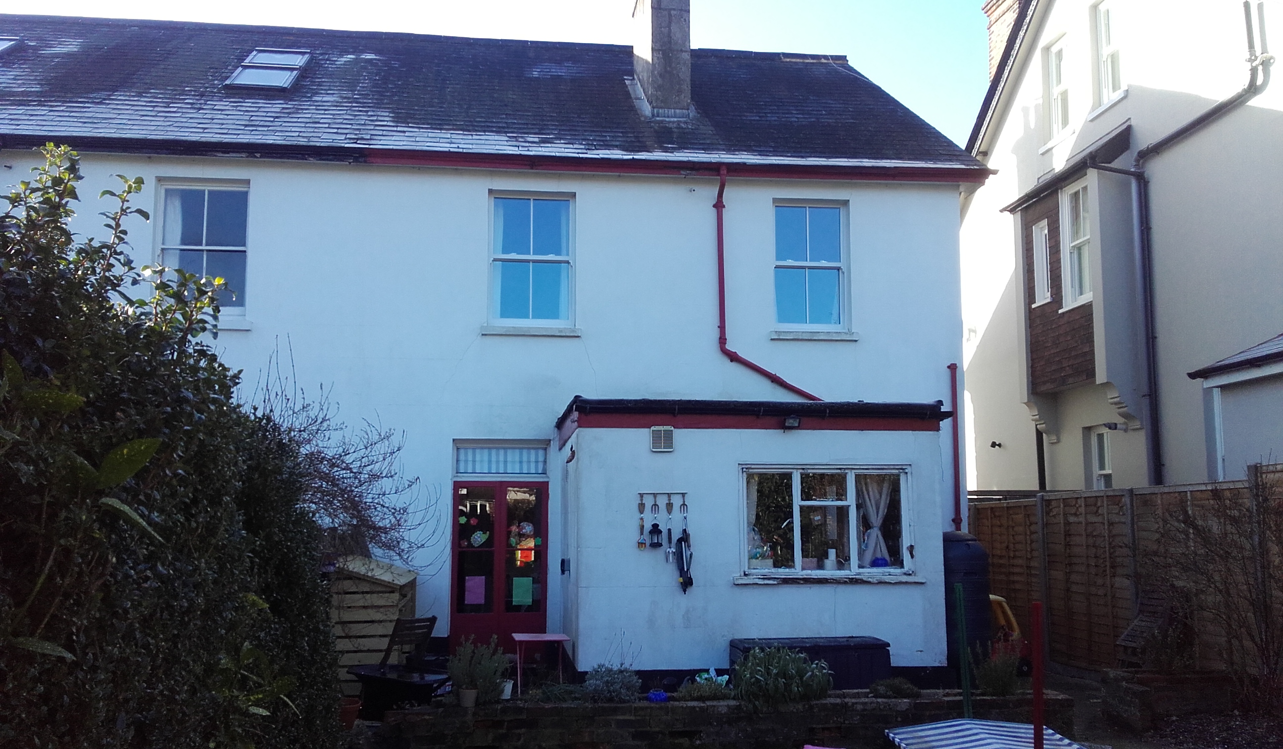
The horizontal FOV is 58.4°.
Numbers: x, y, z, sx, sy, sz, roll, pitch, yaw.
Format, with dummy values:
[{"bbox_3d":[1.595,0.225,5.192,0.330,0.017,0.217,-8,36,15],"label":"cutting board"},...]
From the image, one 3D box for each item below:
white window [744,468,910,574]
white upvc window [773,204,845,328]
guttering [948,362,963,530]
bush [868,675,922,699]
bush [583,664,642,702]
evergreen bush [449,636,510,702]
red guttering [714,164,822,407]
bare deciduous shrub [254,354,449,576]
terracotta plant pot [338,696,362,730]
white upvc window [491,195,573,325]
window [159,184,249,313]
[{"bbox_3d":[1.589,1.262,9.872,1.481,0.940,0.120,1,-7,-6],"label":"white window"},{"bbox_3d":[1.958,-1.254,13.457,0.883,1.508,0.100,1,-7,-7],"label":"white upvc window"},{"bbox_3d":[3.543,0.826,12.975,0.090,1.935,0.090,1,-7,-6],"label":"guttering"},{"bbox_3d":[1.727,2.134,7.840,0.381,0.153,0.330,1,-7,-6],"label":"bush"},{"bbox_3d":[-0.193,2.052,7.638,0.394,0.254,0.380,1,-7,-6],"label":"bush"},{"bbox_3d":[-1.067,1.925,7.506,0.409,0.442,0.400,1,-7,-6],"label":"evergreen bush"},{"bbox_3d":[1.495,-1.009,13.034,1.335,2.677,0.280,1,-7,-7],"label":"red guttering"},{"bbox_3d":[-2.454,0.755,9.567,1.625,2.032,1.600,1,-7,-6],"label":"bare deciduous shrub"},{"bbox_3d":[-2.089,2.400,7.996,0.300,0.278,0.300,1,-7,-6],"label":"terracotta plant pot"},{"bbox_3d":[-1.243,-1.291,13.054,0.955,1.523,0.100,1,-7,-7],"label":"white upvc window"},{"bbox_3d":[-4.808,-1.345,12.606,0.953,1.526,0.100,1,-7,-7],"label":"window"}]

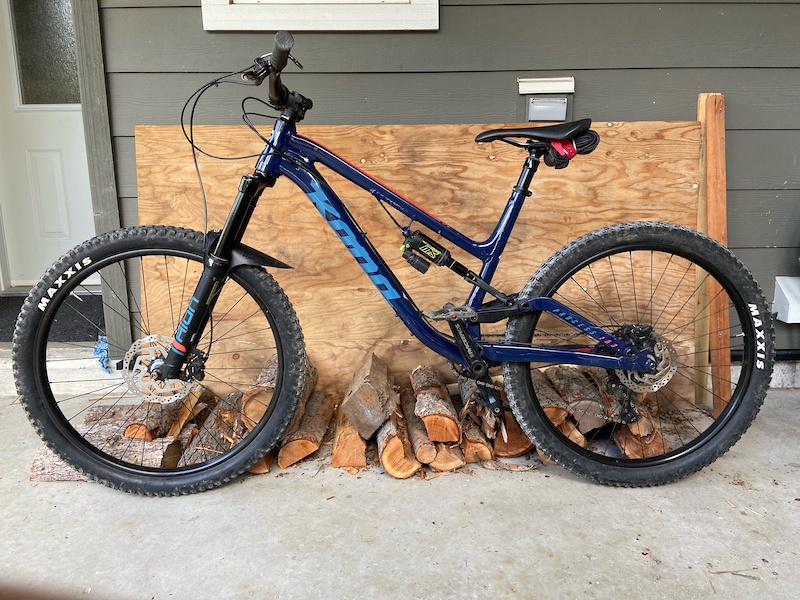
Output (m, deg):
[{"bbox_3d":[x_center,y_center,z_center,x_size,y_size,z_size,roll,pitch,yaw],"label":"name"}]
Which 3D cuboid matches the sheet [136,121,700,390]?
[{"bbox_3d":[0.071,-0.120,2.200,2.014,1.026,0.018,0,6,0],"label":"sheet"}]

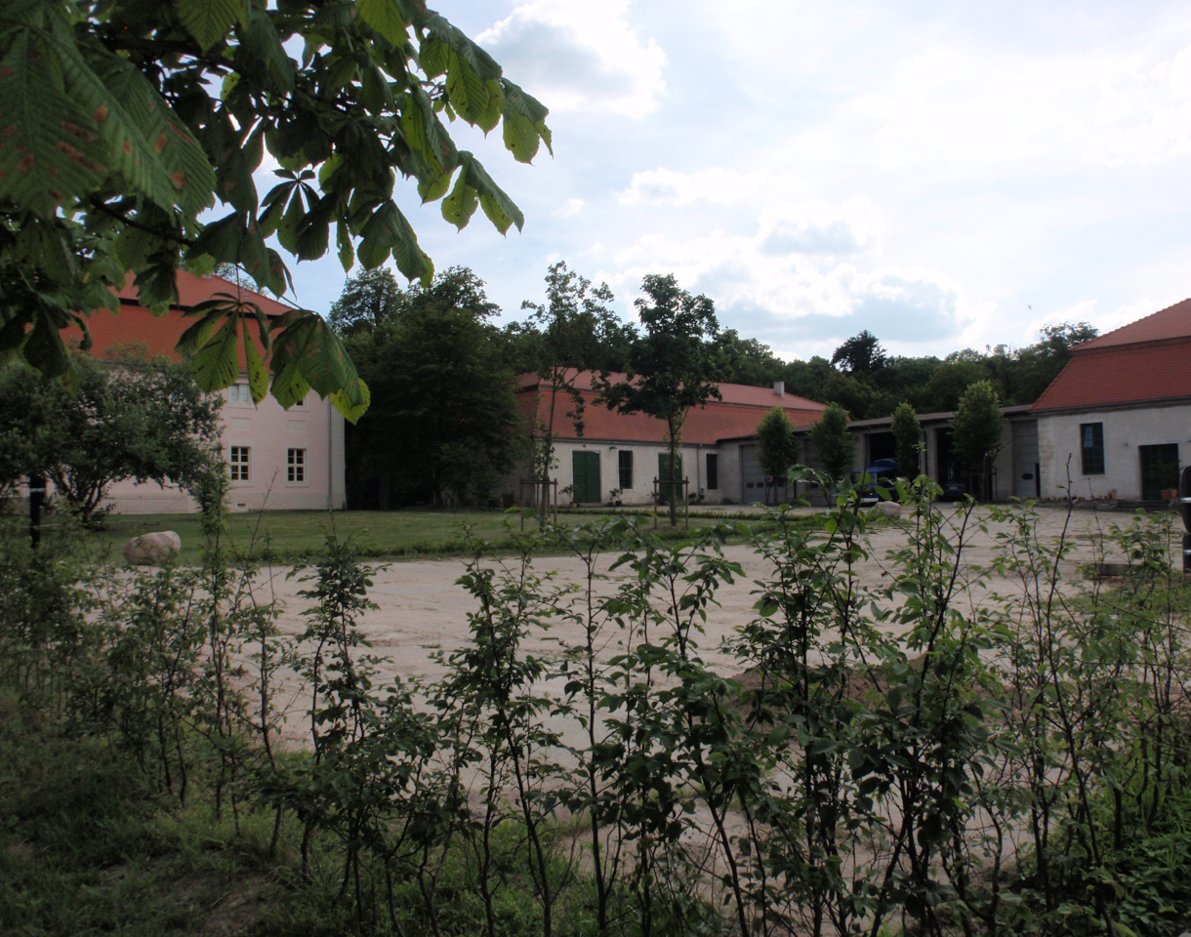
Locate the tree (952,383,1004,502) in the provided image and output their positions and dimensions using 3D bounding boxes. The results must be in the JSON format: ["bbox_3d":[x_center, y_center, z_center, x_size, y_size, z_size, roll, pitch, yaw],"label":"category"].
[{"bbox_3d":[21.477,-1.481,56.800,2.962,6.857,2.962,-1,-3,0],"label":"tree"}]

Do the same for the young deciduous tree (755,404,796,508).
[{"bbox_3d":[11.957,-0.810,67.100,2.851,6.610,2.851,-1,-3,0],"label":"young deciduous tree"}]

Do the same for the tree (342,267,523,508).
[{"bbox_3d":[-9.648,-4.752,60.000,10.778,14.313,10.300,-1,-3,0],"label":"tree"}]

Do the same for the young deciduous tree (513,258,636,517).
[{"bbox_3d":[-0.706,-2.430,34.000,3.941,9.030,3.941,-1,-3,0],"label":"young deciduous tree"}]

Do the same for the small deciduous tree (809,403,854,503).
[{"bbox_3d":[14.928,-0.927,64.000,2.843,6.490,2.843,-1,-3,0],"label":"small deciduous tree"}]

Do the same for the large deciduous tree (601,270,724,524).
[{"bbox_3d":[2.217,-2.249,34.000,4.138,8.472,4.138,-1,-3,0],"label":"large deciduous tree"}]

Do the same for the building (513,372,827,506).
[{"bbox_3d":[5.483,-2.183,79.358,38.500,10.400,13.400,1,-4,-44],"label":"building"}]

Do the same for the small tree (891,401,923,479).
[{"bbox_3d":[18.518,-1.003,60.200,1.861,6.076,1.861,-1,-3,0],"label":"small tree"}]

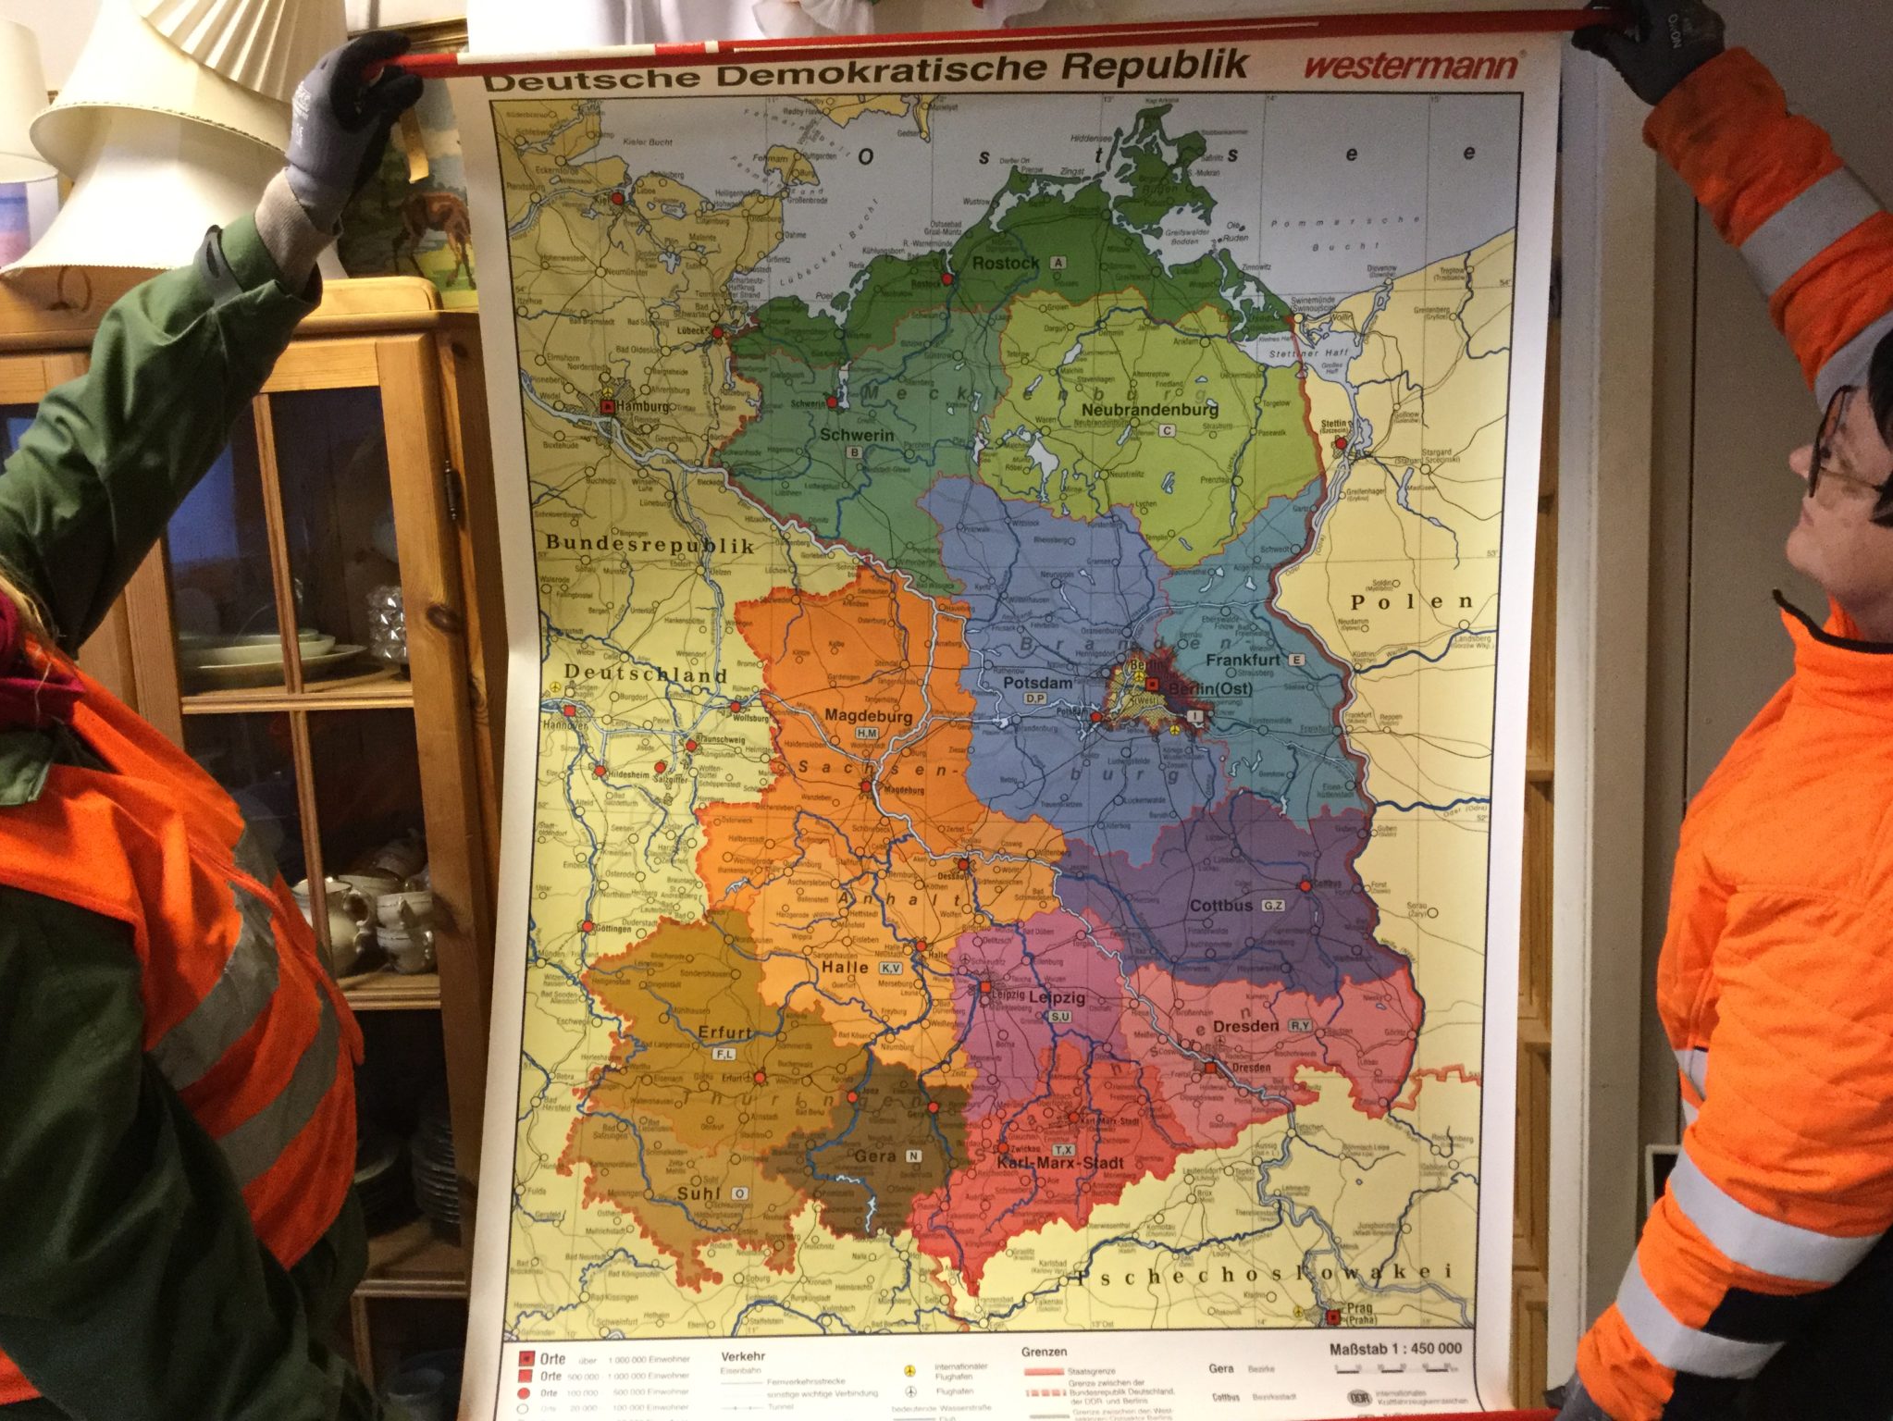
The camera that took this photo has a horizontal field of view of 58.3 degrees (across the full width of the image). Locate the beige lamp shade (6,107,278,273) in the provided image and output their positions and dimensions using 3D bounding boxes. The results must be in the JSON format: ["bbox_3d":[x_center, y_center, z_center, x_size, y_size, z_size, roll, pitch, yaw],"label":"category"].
[{"bbox_3d":[-0.920,-0.634,2.026,0.410,0.250,0.410,-3,9,0],"label":"beige lamp shade"}]

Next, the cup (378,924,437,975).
[{"bbox_3d":[-0.668,0.294,2.133,0.090,0.054,0.112,-9,11,-32],"label":"cup"}]

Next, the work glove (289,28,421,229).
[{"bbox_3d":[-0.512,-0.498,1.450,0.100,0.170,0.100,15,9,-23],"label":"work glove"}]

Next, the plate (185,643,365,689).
[{"bbox_3d":[-0.887,-0.065,2.162,0.300,0.030,0.300,-3,9,0],"label":"plate"}]

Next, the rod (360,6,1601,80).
[{"bbox_3d":[0.053,-0.578,1.470,1.084,0.021,0.020,-3,9,-1],"label":"rod"}]

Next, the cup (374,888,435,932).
[{"bbox_3d":[-0.675,0.253,2.124,0.090,0.054,0.112,-4,10,-6],"label":"cup"}]

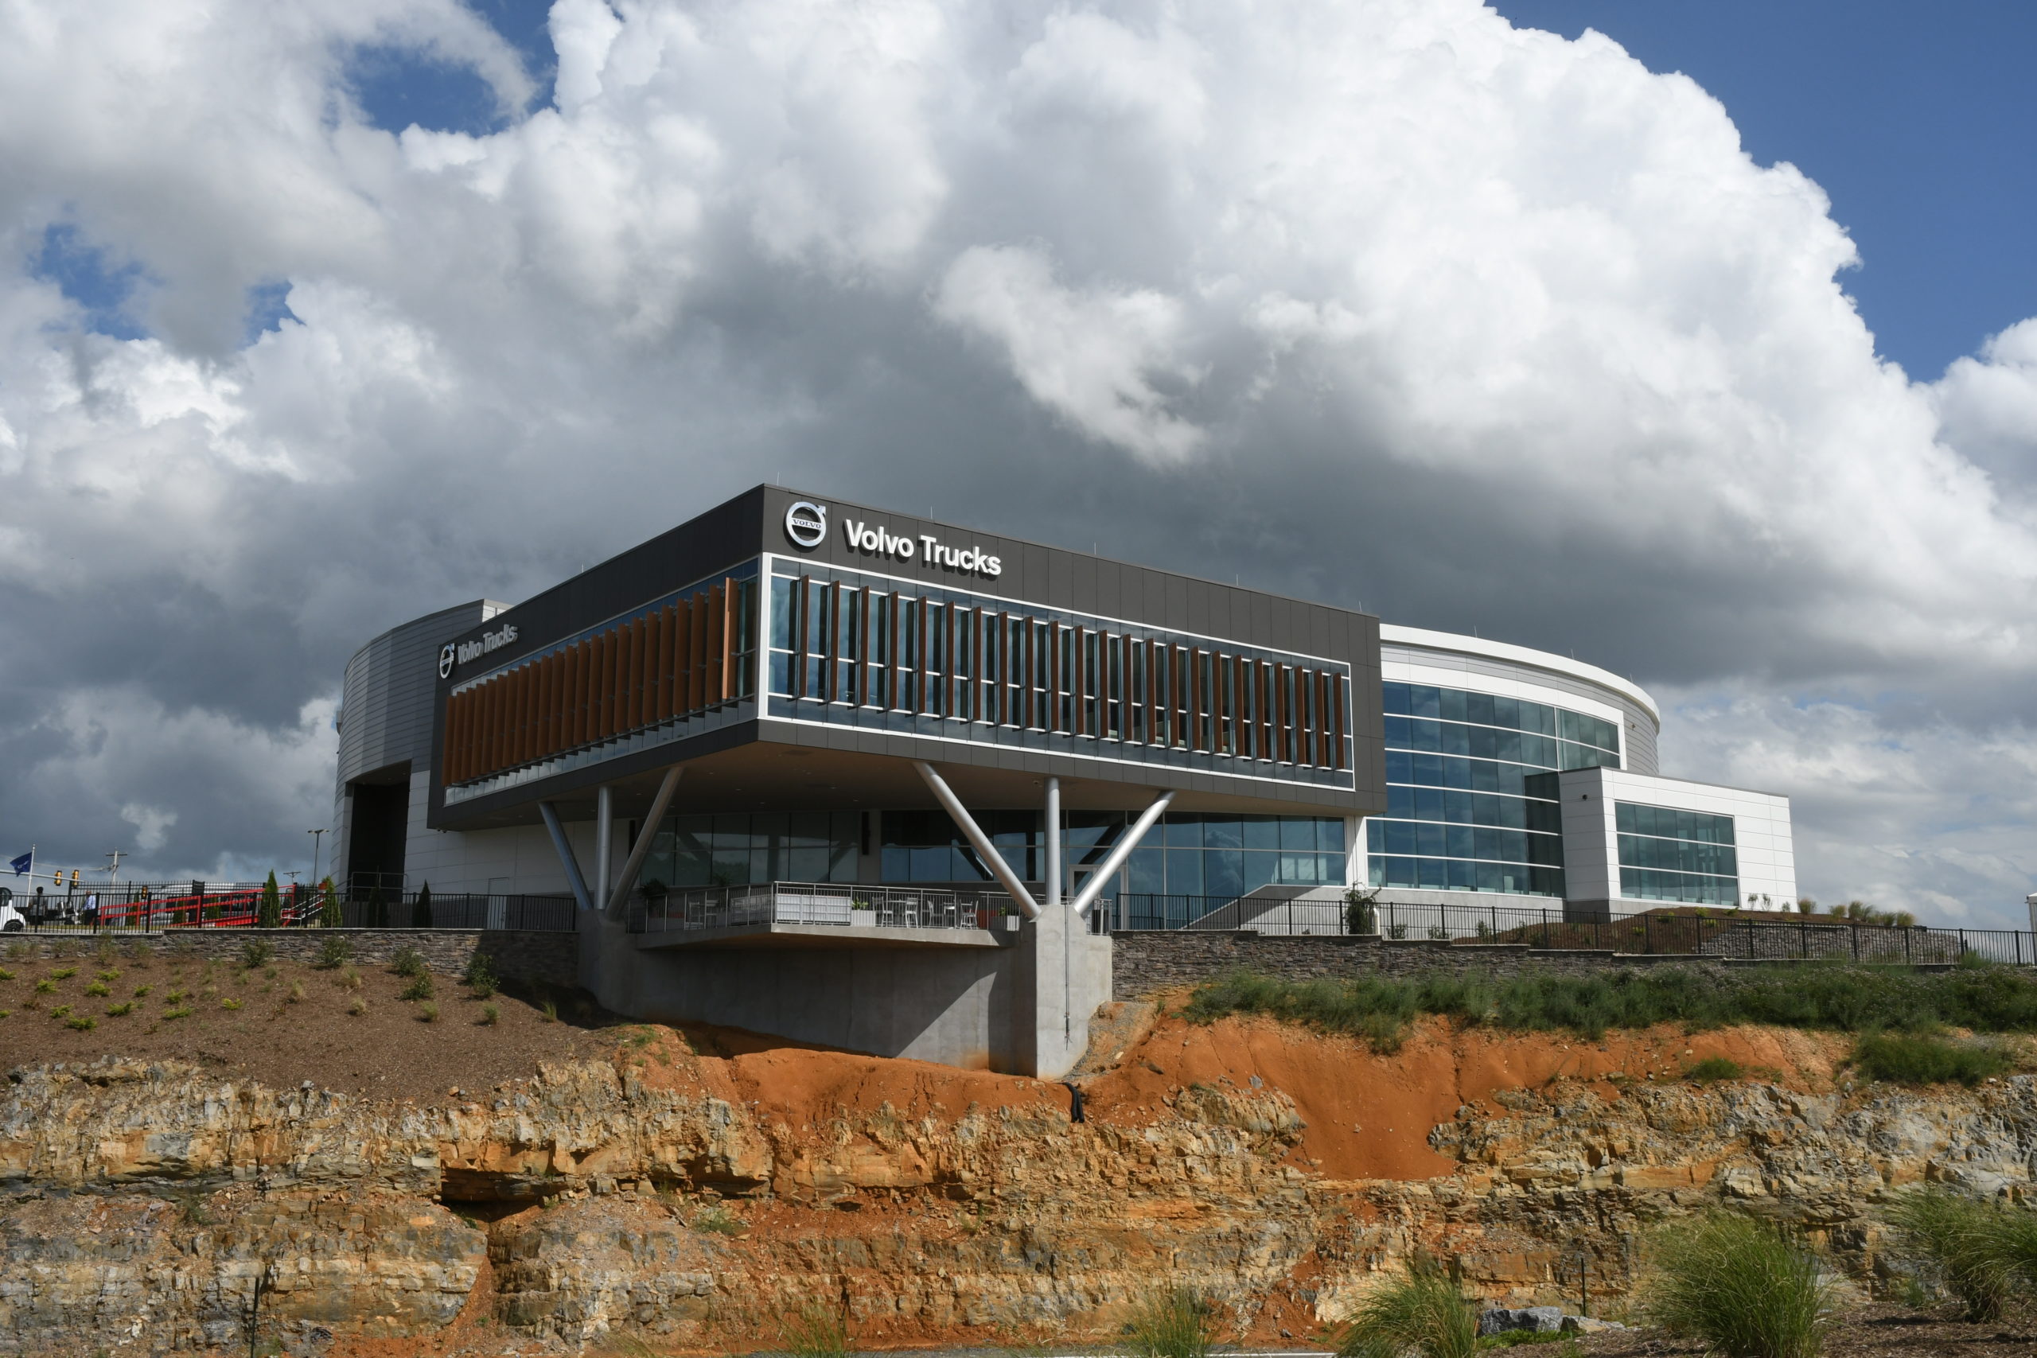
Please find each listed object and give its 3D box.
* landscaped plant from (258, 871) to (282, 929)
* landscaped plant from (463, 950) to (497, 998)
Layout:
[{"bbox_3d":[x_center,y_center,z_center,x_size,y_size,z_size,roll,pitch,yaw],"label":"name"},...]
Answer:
[{"bbox_3d":[-24.246,7.188,55.000,0.700,1.980,0.700,0,-12,0],"label":"landscaped plant"},{"bbox_3d":[-16.320,8.936,51.500,1.000,1.350,1.000,0,-12,0],"label":"landscaped plant"}]

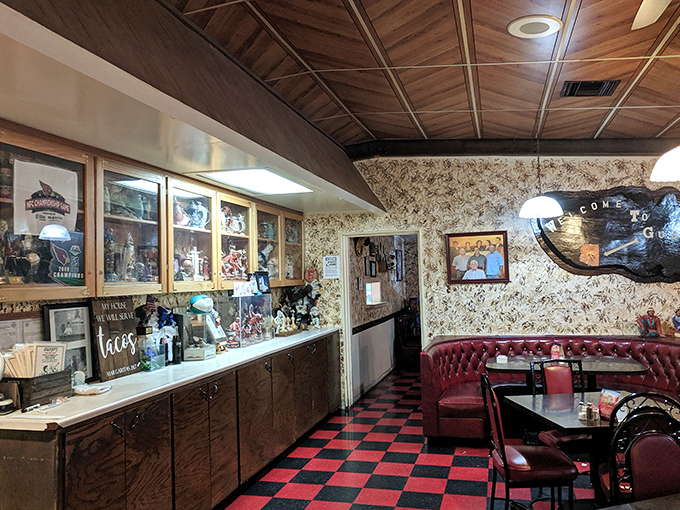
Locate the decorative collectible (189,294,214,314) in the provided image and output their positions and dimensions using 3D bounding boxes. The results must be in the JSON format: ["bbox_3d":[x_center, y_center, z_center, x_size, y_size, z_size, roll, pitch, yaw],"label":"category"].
[{"bbox_3d":[-1.176,0.410,4.303,0.172,0.166,0.260,-3,-3,17],"label":"decorative collectible"}]

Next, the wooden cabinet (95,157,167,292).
[{"bbox_3d":[-1.616,-0.173,3.679,0.322,0.915,0.728,-3,-3,17],"label":"wooden cabinet"}]

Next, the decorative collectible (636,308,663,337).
[{"bbox_3d":[3.240,0.711,5.346,0.244,0.300,0.177,-3,-3,17],"label":"decorative collectible"}]

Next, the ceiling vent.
[{"bbox_3d":[2.076,-1.390,4.253,0.406,0.042,0.369,4,-1,18],"label":"ceiling vent"}]

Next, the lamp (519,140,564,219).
[{"bbox_3d":[2.007,-0.764,5.127,0.426,0.779,0.426,-3,-3,17],"label":"lamp"}]

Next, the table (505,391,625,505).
[{"bbox_3d":[1.603,1.336,3.132,0.832,0.775,0.822,-2,-3,-4],"label":"table"}]

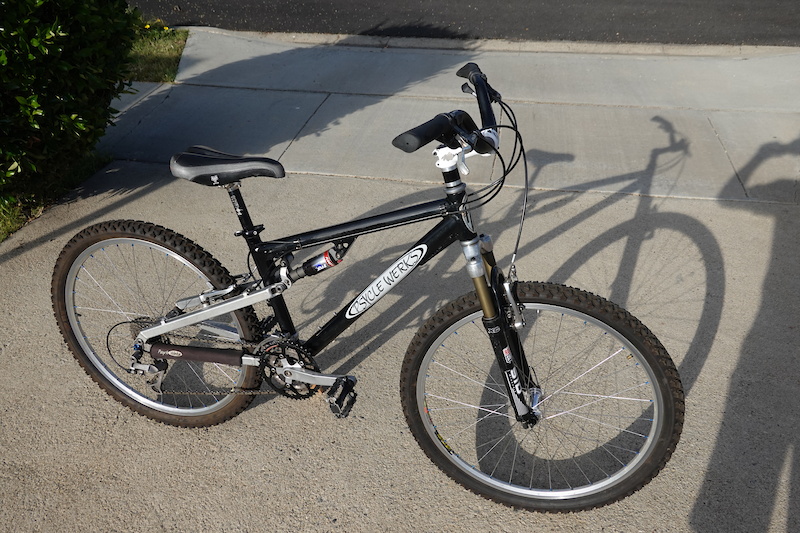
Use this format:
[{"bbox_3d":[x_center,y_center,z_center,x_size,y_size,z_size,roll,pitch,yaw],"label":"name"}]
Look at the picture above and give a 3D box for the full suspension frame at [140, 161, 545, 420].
[{"bbox_3d":[-0.177,0.019,1.492,1.082,0.611,0.180,9,28,14],"label":"full suspension frame"}]

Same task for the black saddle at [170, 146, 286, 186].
[{"bbox_3d":[-0.390,-0.226,1.437,0.278,0.076,0.148,9,28,14],"label":"black saddle"}]

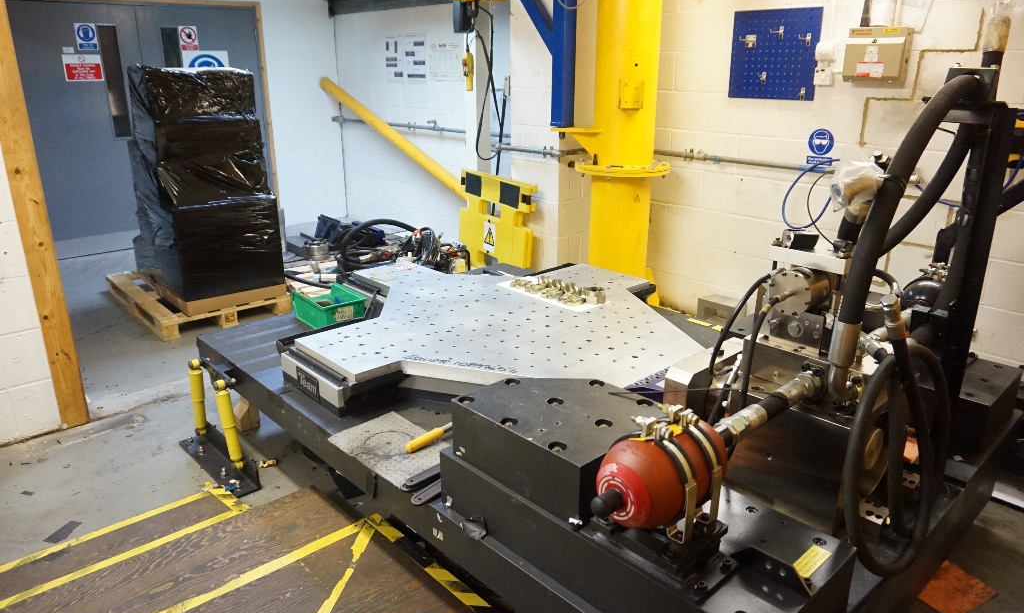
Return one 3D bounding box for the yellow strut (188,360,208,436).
[{"bbox_3d":[-1.283,0.379,2.908,0.059,0.370,0.059,-17,37,-42],"label":"yellow strut"}]

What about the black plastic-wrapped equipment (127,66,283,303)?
[{"bbox_3d":[-1.968,-0.797,4.410,0.605,1.275,0.988,-16,24,-39],"label":"black plastic-wrapped equipment"}]

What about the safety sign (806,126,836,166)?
[{"bbox_3d":[1.625,-0.836,3.740,0.010,0.189,0.138,-17,25,-42],"label":"safety sign"}]

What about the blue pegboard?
[{"bbox_3d":[1.396,-1.344,3.806,0.025,0.457,0.494,-17,25,-42],"label":"blue pegboard"}]

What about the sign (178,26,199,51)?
[{"bbox_3d":[-2.768,-2.298,6.099,0.148,0.197,0.010,-17,25,-42],"label":"sign"}]

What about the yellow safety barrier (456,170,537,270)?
[{"bbox_3d":[-0.099,-0.469,4.841,0.111,0.796,0.827,-9,21,-32],"label":"yellow safety barrier"}]

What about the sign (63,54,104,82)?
[{"bbox_3d":[-3.378,-1.879,5.612,0.267,0.199,0.010,-17,25,-42],"label":"sign"}]

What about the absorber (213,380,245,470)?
[{"bbox_3d":[-1.076,0.453,2.711,0.059,0.360,0.059,-17,11,-42],"label":"absorber"}]

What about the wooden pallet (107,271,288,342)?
[{"bbox_3d":[-2.115,-0.094,4.772,0.800,0.144,1.200,-15,24,-39],"label":"wooden pallet"}]

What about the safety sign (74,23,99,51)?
[{"bbox_3d":[-3.332,-2.114,5.579,0.147,0.196,0.010,-17,25,-42],"label":"safety sign"}]

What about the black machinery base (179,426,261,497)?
[{"bbox_3d":[-1.176,0.590,2.837,0.099,0.101,0.565,-17,25,-42],"label":"black machinery base"}]

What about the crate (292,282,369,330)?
[{"bbox_3d":[-0.820,0.008,3.190,0.220,0.131,0.318,-15,24,-38],"label":"crate"}]

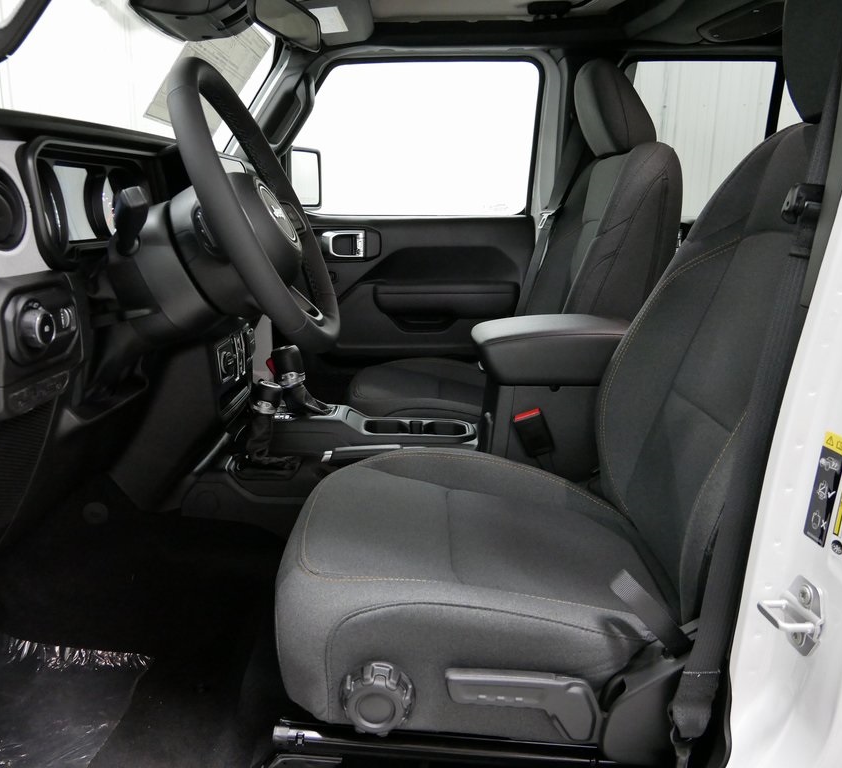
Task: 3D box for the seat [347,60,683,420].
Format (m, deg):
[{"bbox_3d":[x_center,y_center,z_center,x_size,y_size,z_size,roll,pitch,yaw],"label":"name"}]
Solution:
[{"bbox_3d":[0.184,-0.248,1.648,0.720,0.930,0.530,1,12,3],"label":"seat"}]

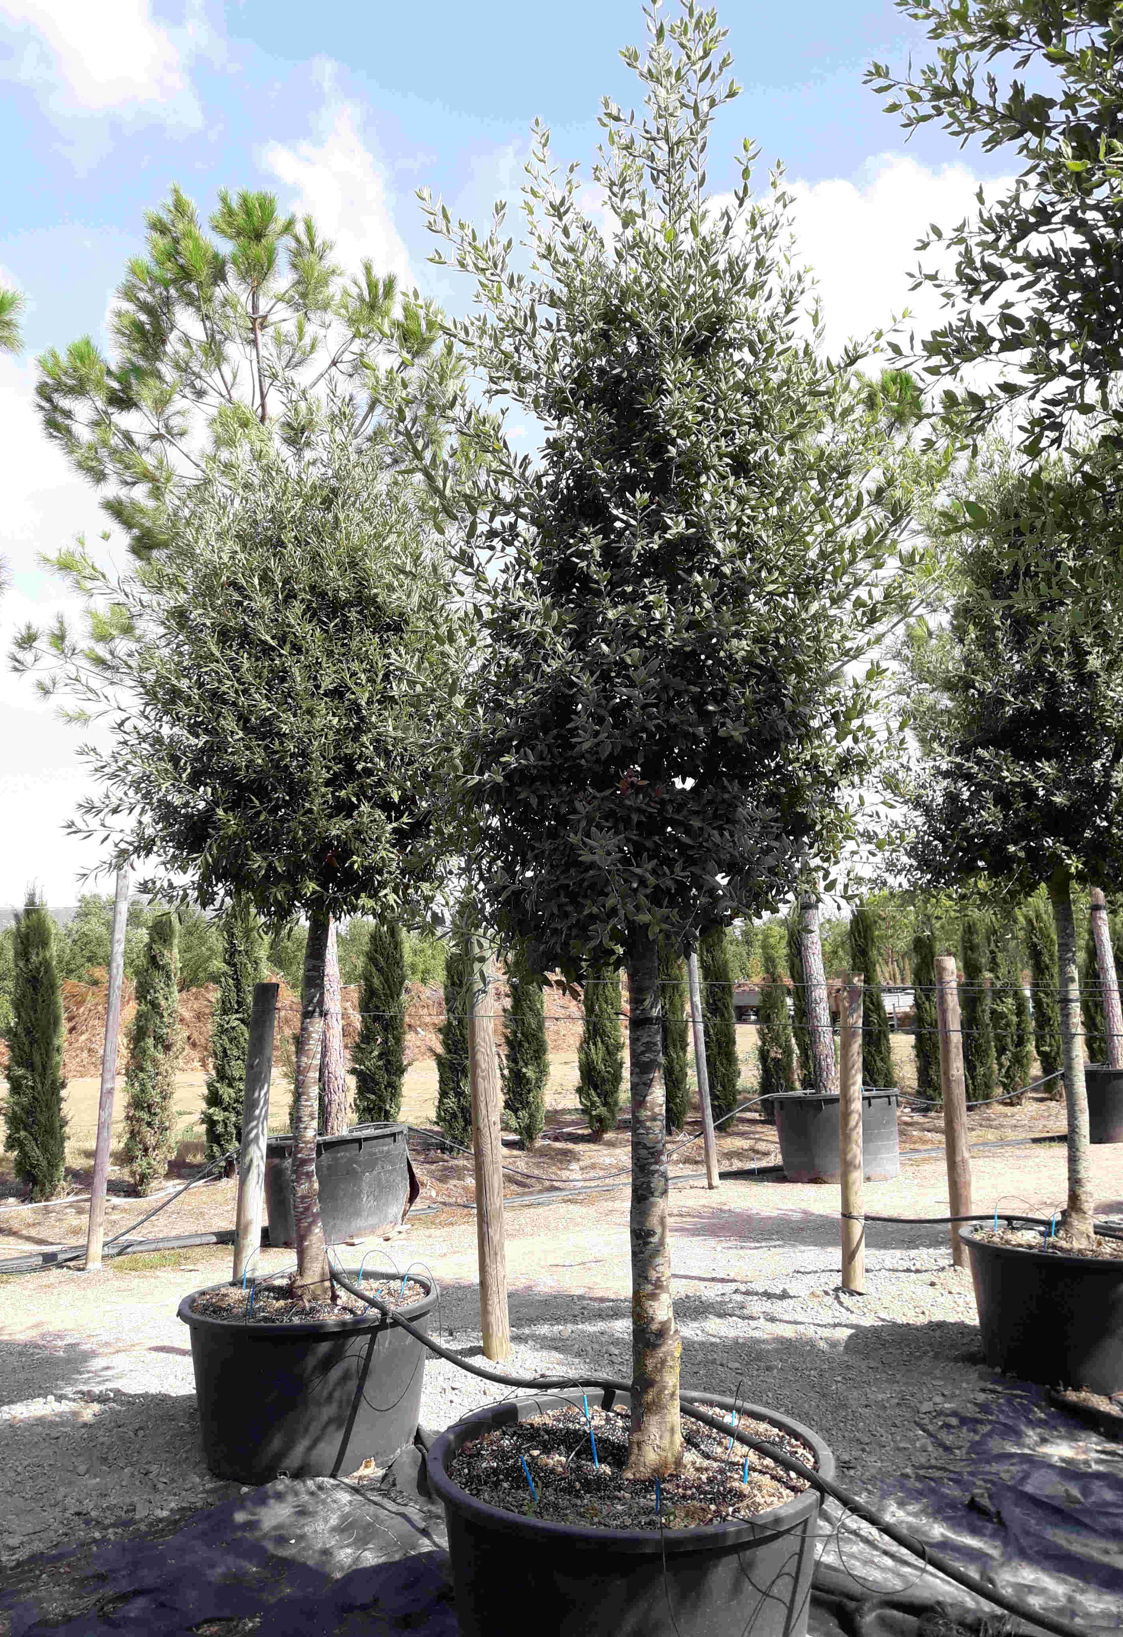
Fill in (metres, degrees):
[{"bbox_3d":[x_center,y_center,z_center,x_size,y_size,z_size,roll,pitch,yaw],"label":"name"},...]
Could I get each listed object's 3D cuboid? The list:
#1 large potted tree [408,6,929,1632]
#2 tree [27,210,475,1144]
[{"bbox_3d":[0.261,-0.088,3.079,1.196,3.932,1.196,-1,-7,0],"label":"large potted tree"},{"bbox_3d":[-2.069,-0.898,8.651,2.922,6.989,2.922,-1,-7,0],"label":"tree"}]

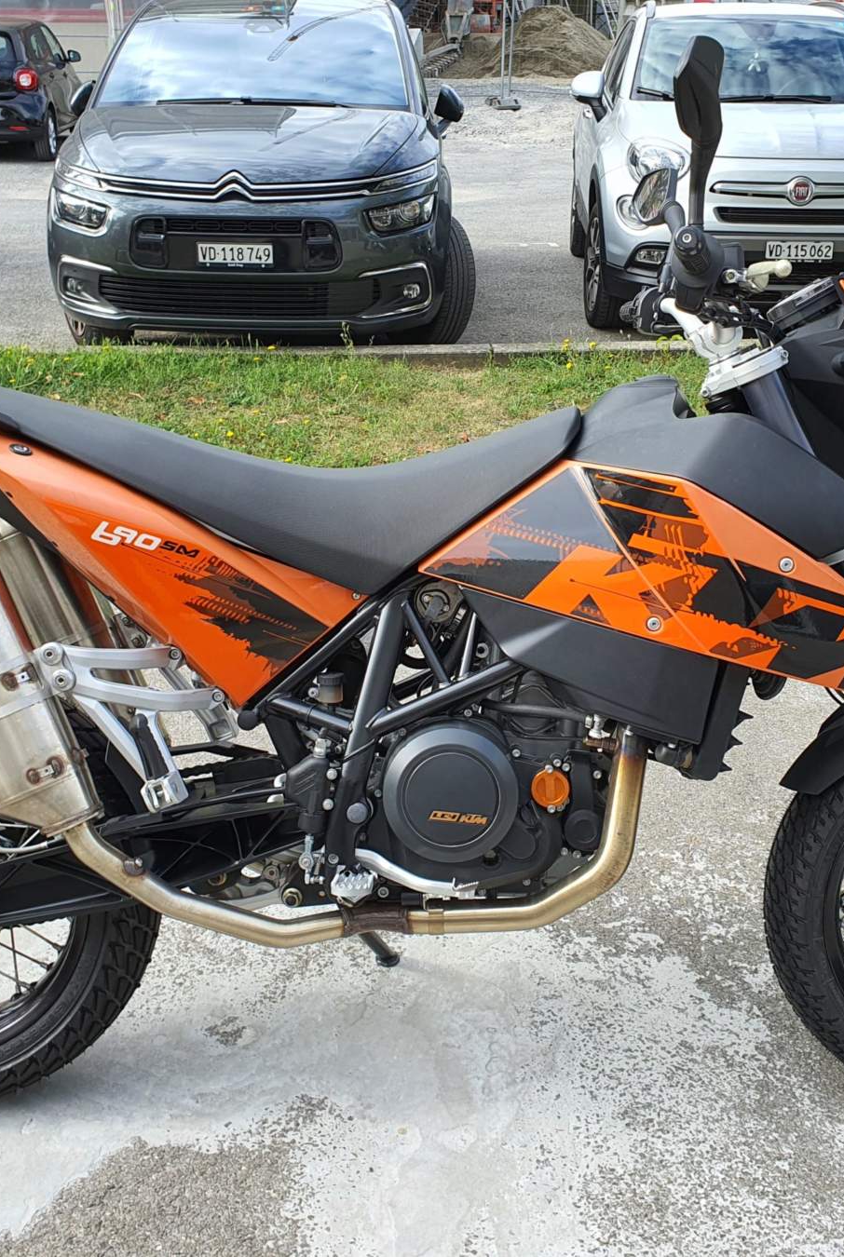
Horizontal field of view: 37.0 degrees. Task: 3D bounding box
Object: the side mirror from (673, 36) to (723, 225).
[{"bbox_3d":[0.292,-0.526,1.335,0.065,0.205,0.150,2,8,15],"label":"side mirror"}]

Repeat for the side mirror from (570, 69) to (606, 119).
[{"bbox_3d":[0.925,-2.960,6.975,0.220,0.250,0.170,2,25,4],"label":"side mirror"}]

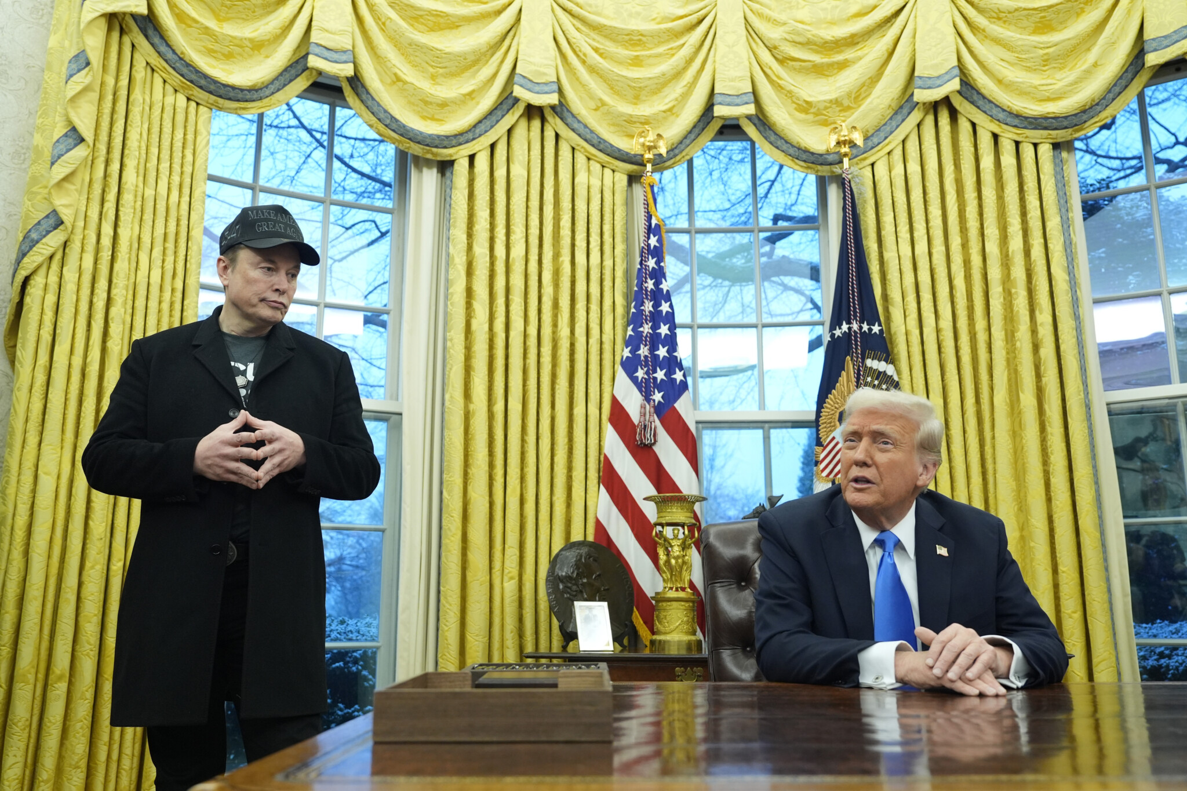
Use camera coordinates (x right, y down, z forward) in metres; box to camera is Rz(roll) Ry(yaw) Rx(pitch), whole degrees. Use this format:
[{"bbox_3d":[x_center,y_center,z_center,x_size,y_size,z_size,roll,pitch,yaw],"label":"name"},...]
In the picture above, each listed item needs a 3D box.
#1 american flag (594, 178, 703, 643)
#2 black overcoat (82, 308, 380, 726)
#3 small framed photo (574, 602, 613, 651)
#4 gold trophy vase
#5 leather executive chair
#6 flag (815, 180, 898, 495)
[{"bbox_3d":[0.220,0.075,3.925,0.430,2.000,0.280,0,-12,0],"label":"american flag"},{"bbox_3d":[-0.755,0.241,2.097,0.630,0.890,0.390,5,-14,-23],"label":"black overcoat"},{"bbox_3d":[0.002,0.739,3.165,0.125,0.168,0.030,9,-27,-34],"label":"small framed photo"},{"bbox_3d":[0.270,0.581,3.251,0.208,0.515,0.208,0,-12,0],"label":"gold trophy vase"},{"bbox_3d":[0.630,0.852,2.198,0.700,1.200,0.740,-1,-12,3],"label":"leather executive chair"},{"bbox_3d":[1.030,0.064,3.877,0.420,2.000,0.280,0,-12,0],"label":"flag"}]

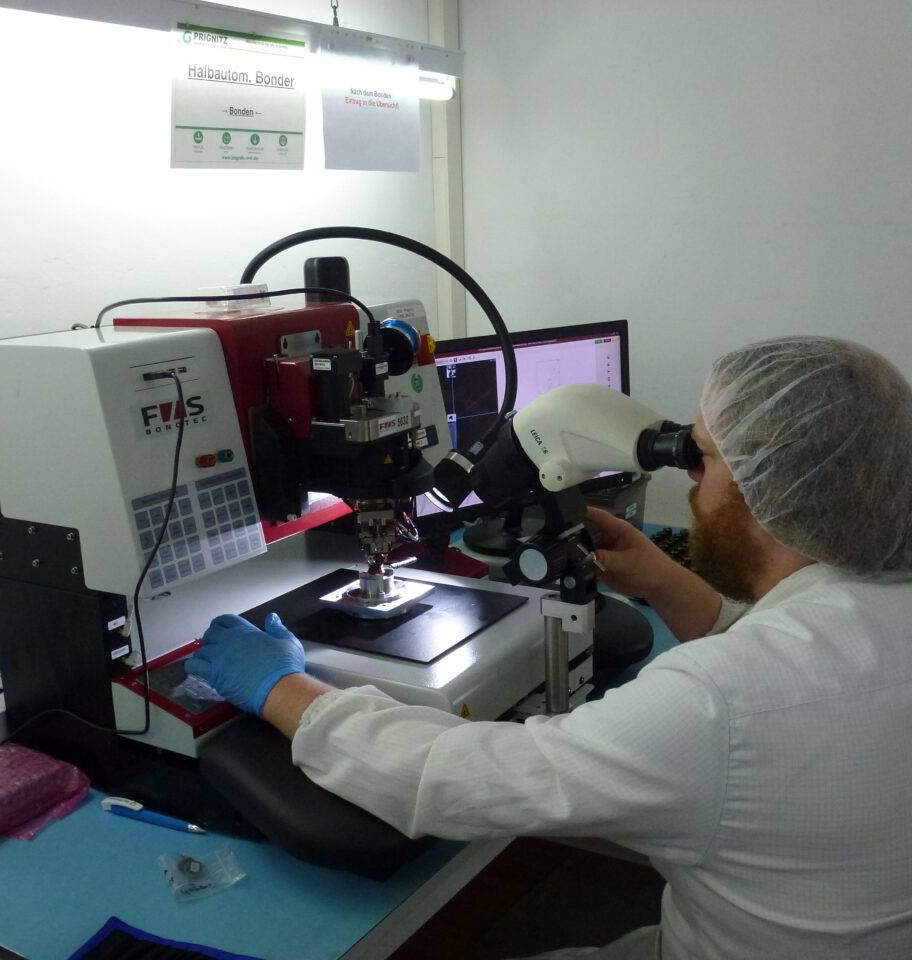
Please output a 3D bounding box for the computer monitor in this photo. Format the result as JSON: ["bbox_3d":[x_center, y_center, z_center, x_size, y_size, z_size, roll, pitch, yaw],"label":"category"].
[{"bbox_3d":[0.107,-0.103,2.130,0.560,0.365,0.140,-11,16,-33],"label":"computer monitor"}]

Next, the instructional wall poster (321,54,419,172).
[{"bbox_3d":[-0.149,-0.669,2.022,0.008,0.205,0.290,7,16,33],"label":"instructional wall poster"}]

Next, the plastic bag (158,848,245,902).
[{"bbox_3d":[-0.243,0.376,1.073,0.068,0.013,0.060,-9,15,-26],"label":"plastic bag"}]

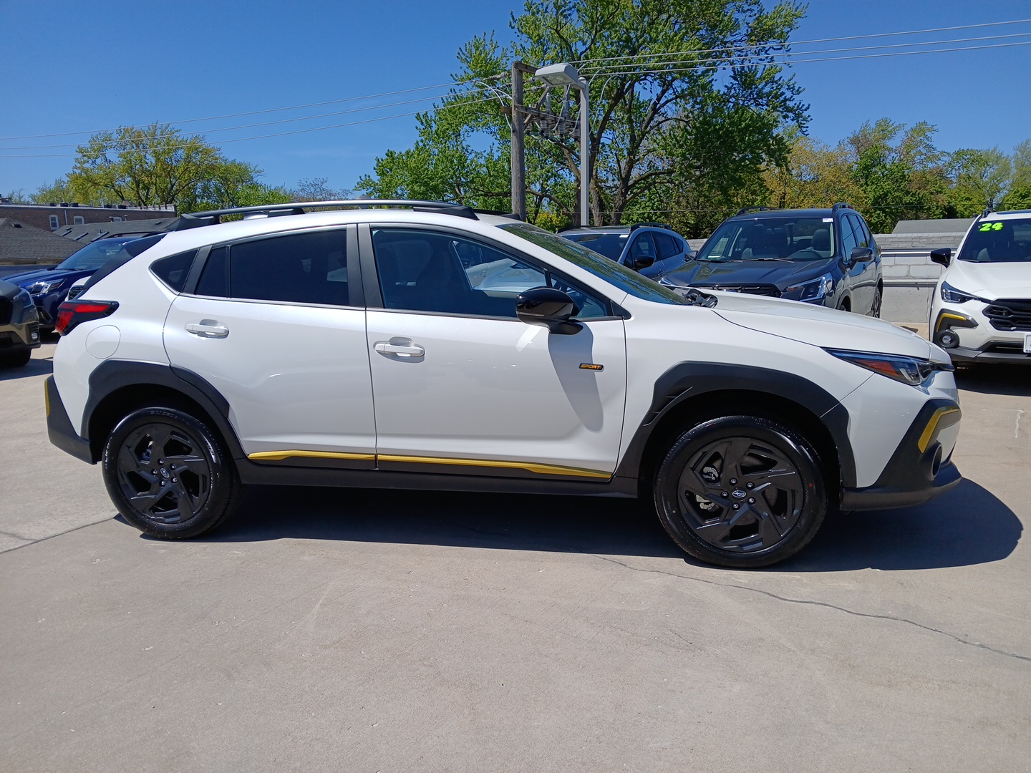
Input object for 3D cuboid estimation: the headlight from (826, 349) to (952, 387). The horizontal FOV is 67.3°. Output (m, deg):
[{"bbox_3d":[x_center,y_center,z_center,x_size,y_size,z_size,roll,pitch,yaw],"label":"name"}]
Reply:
[{"bbox_3d":[1.550,-0.104,3.263,0.540,0.175,0.340,1,11,11],"label":"headlight"}]

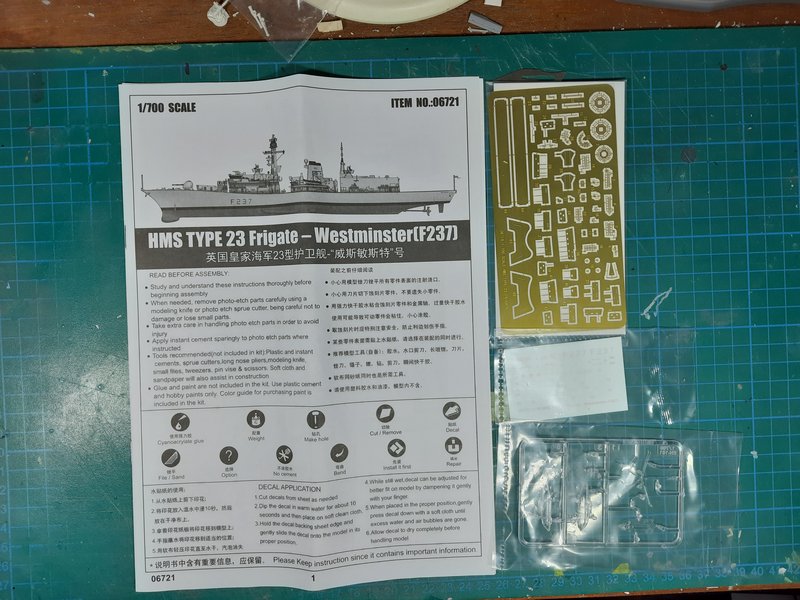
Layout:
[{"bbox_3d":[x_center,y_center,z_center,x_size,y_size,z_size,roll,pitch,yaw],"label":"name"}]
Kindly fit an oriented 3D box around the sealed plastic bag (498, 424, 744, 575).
[{"bbox_3d":[0.117,0.107,0.296,0.133,0.009,0.077,3,90,-1],"label":"sealed plastic bag"}]

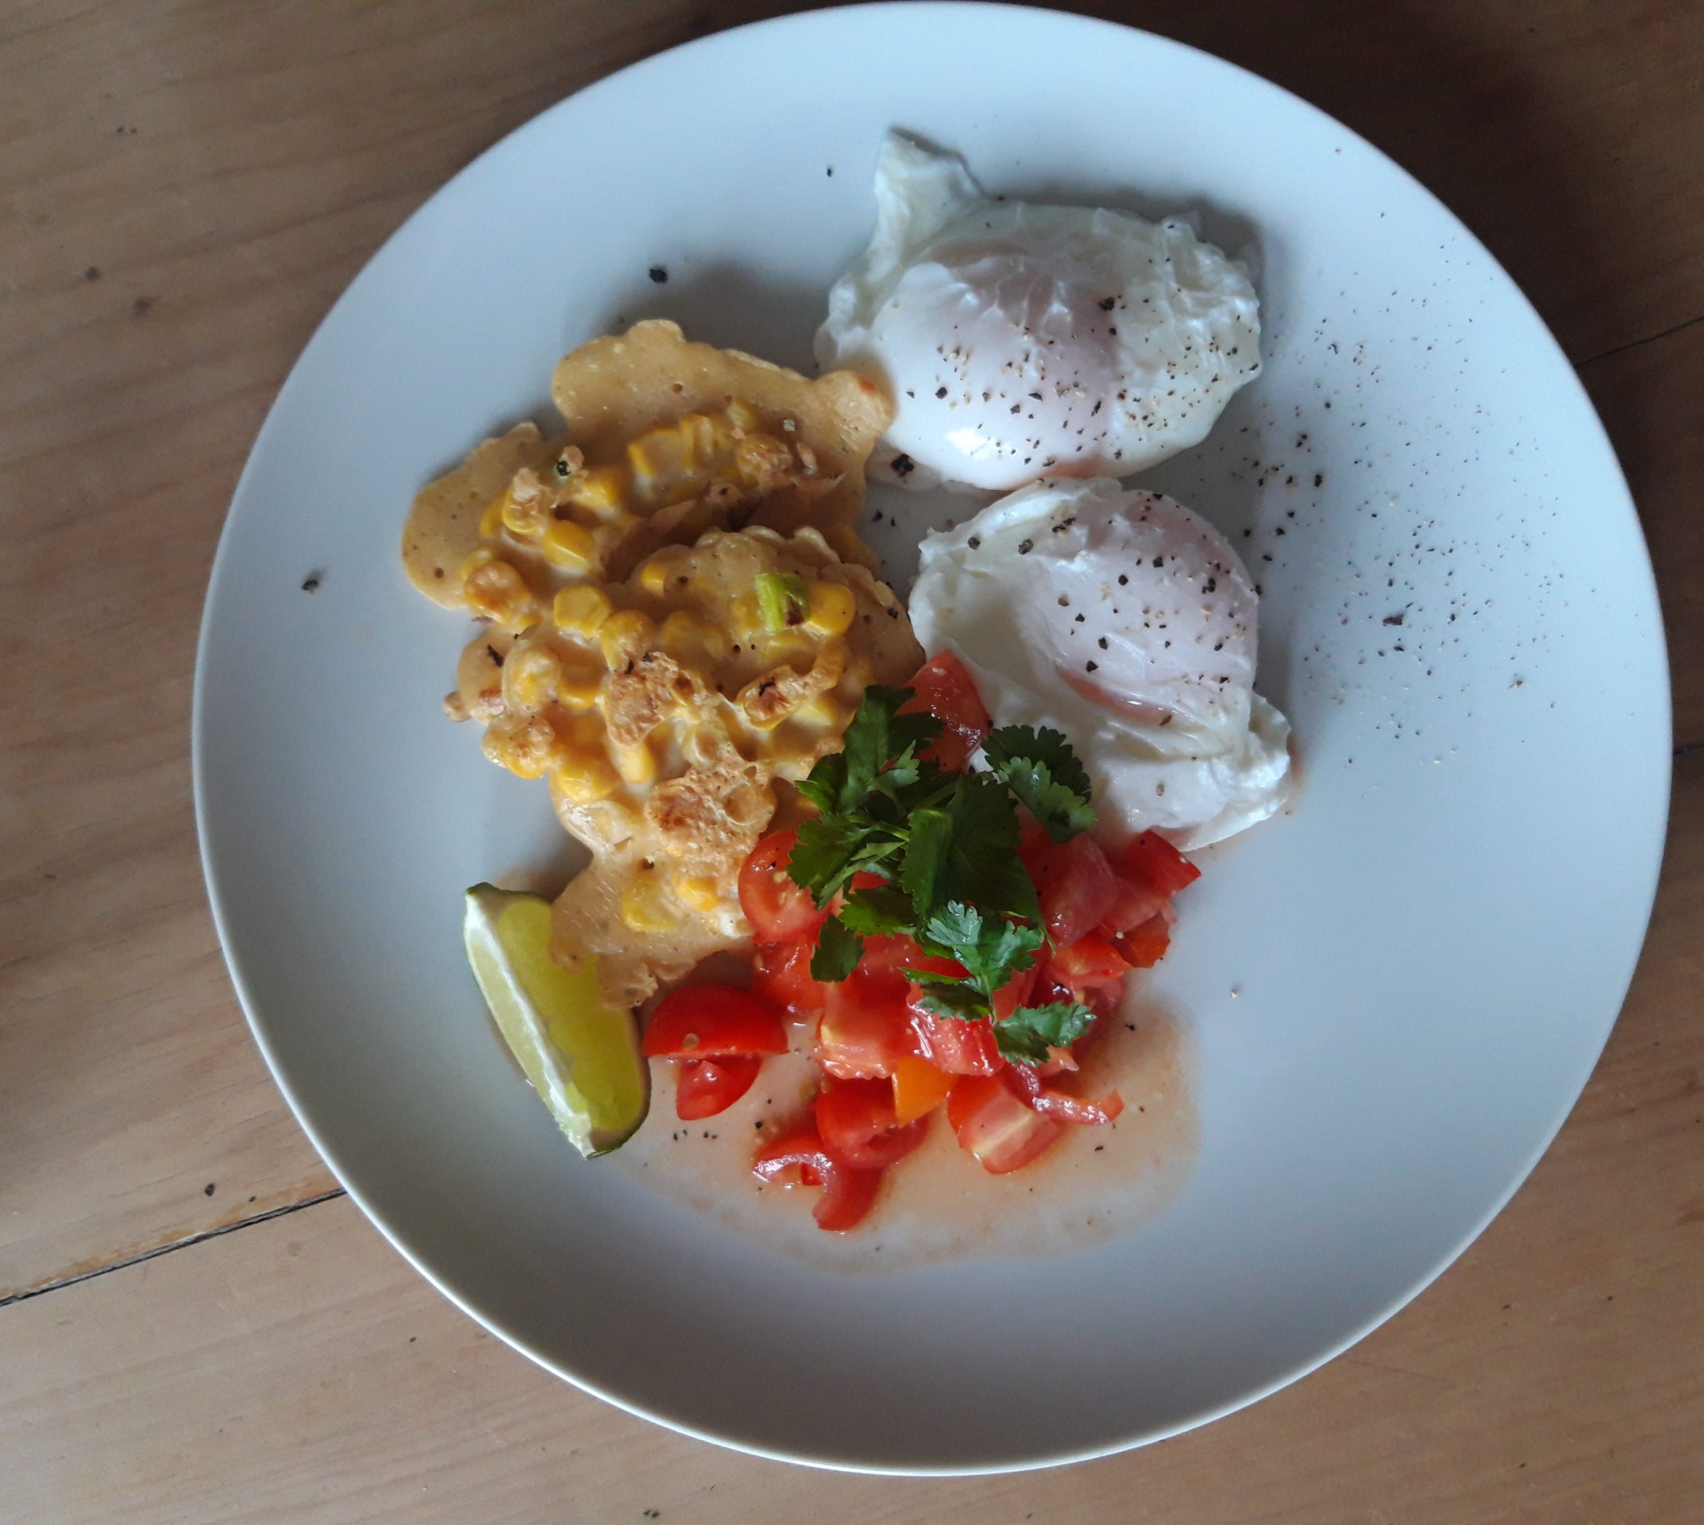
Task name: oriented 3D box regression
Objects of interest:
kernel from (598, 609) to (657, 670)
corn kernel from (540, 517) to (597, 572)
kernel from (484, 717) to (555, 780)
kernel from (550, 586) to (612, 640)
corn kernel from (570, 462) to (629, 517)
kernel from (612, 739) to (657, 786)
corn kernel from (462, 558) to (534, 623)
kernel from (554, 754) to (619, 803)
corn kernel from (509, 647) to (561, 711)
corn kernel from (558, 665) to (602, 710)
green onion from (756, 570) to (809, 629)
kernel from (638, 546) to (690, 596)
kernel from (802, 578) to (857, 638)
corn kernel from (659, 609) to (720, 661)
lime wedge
[{"bbox_3d":[-0.041,-0.022,0.276,0.009,0.007,0.010,-18,88,1],"label":"kernel"},{"bbox_3d":[-0.052,-0.040,0.279,0.010,0.006,0.008,30,89,2],"label":"corn kernel"},{"bbox_3d":[-0.061,-0.002,0.280,0.011,0.007,0.009,37,89,2],"label":"kernel"},{"bbox_3d":[-0.049,-0.027,0.278,0.010,0.007,0.010,15,89,3],"label":"kernel"},{"bbox_3d":[-0.046,-0.050,0.279,0.011,0.008,0.009,15,89,3],"label":"corn kernel"},{"bbox_3d":[-0.039,0.000,0.276,0.007,0.007,0.009,-15,87,2],"label":"kernel"},{"bbox_3d":[-0.065,-0.032,0.280,0.014,0.009,0.010,35,90,4],"label":"corn kernel"},{"bbox_3d":[-0.048,0.003,0.278,0.011,0.008,0.009,15,89,3],"label":"kernel"},{"bbox_3d":[-0.058,-0.015,0.278,0.009,0.007,0.011,-9,88,1],"label":"corn kernel"},{"bbox_3d":[-0.049,-0.014,0.278,0.009,0.007,0.008,0,88,3],"label":"corn kernel"},{"bbox_3d":[-0.013,-0.029,0.274,0.009,0.007,0.010,-10,87,2],"label":"green onion"},{"bbox_3d":[-0.034,-0.035,0.276,0.009,0.006,0.008,6,88,1],"label":"kernel"},{"bbox_3d":[-0.004,-0.028,0.274,0.010,0.007,0.010,-10,87,2],"label":"kernel"},{"bbox_3d":[-0.029,-0.023,0.275,0.011,0.007,0.009,22,89,4],"label":"corn kernel"},{"bbox_3d":[-0.055,0.049,0.287,0.025,0.024,0.054,-25,88,12],"label":"lime wedge"}]

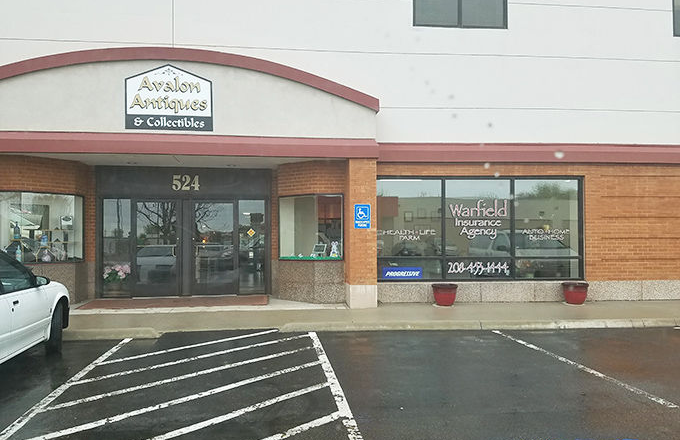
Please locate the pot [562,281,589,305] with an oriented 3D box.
[{"bbox_3d":[4.565,1.416,9.882,0.490,0.400,0.490,0,-1,0],"label":"pot"}]

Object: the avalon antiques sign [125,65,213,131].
[{"bbox_3d":[-3.034,-2.181,9.094,1.508,1.173,0.060,0,-1,-5],"label":"avalon antiques sign"}]

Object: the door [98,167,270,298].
[{"bbox_3d":[-3.252,0.251,10.785,3.550,2.716,0.150,0,-1,-7],"label":"door"}]

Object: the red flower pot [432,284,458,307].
[{"bbox_3d":[2.009,1.412,9.722,0.490,0.400,0.490,0,-1,0],"label":"red flower pot"}]

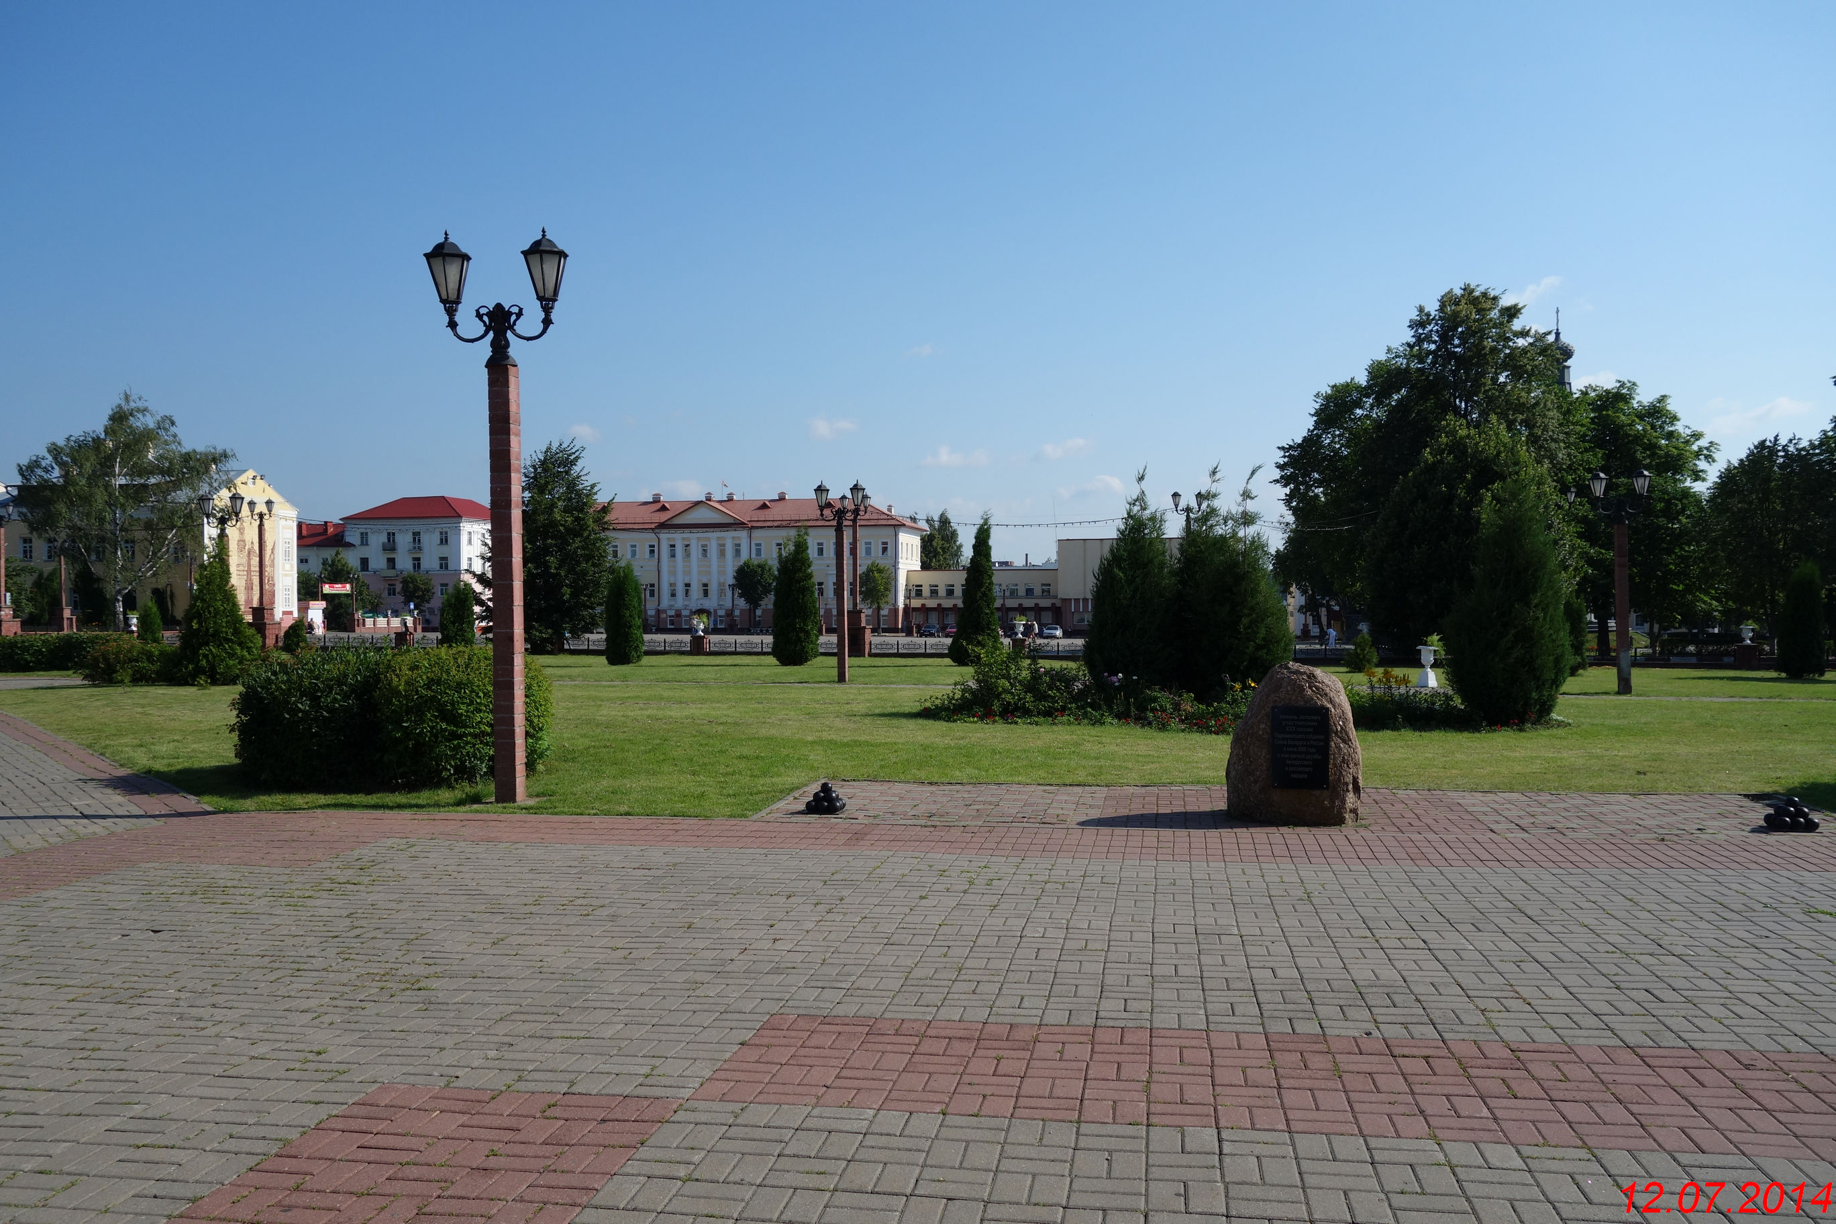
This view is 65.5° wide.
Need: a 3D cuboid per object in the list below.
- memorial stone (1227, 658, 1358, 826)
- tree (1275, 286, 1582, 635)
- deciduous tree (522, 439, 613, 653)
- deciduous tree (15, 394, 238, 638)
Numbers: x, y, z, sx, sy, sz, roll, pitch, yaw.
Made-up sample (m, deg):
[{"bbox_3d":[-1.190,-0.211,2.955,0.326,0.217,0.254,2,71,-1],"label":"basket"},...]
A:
[{"bbox_3d":[2.860,0.970,10.780,0.980,1.180,0.750,0,0,19],"label":"memorial stone"},{"bbox_3d":[22.141,-6.106,62.000,13.000,15.800,12.500,0,0,0],"label":"tree"},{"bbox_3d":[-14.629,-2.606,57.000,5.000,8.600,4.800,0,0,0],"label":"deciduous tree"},{"bbox_3d":[-50.200,-6.000,90.500,12.500,15.700,12.500,0,0,11],"label":"deciduous tree"}]

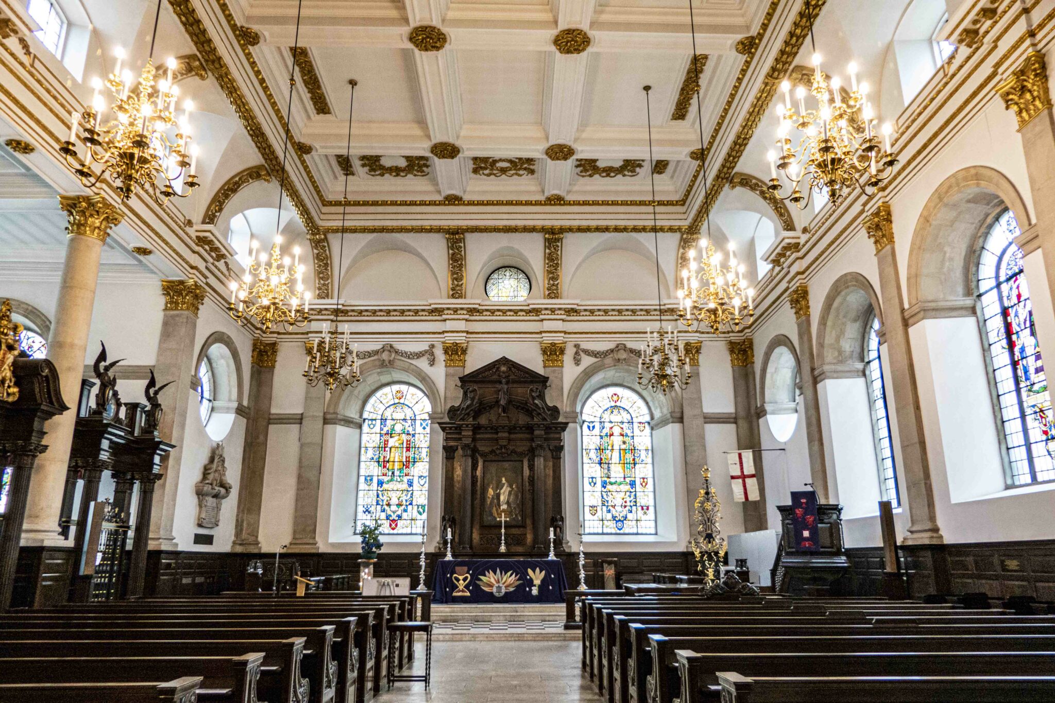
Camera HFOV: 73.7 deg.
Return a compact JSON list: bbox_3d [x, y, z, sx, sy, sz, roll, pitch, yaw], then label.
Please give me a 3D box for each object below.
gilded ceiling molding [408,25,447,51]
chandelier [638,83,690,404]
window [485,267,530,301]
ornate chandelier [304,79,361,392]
[{"bbox_3d":[-2.050,-6.467,14.514,0.760,0.150,0.740,0,-17,-1],"label":"gilded ceiling molding"},{"bbox_3d":[2.883,-2.704,15.765,1.160,7.560,1.160,0,-16,-1],"label":"chandelier"},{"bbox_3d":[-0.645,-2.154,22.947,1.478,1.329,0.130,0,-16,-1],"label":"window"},{"bbox_3d":[-4.087,-2.774,15.613,1.180,7.579,1.180,0,-16,-1],"label":"ornate chandelier"}]

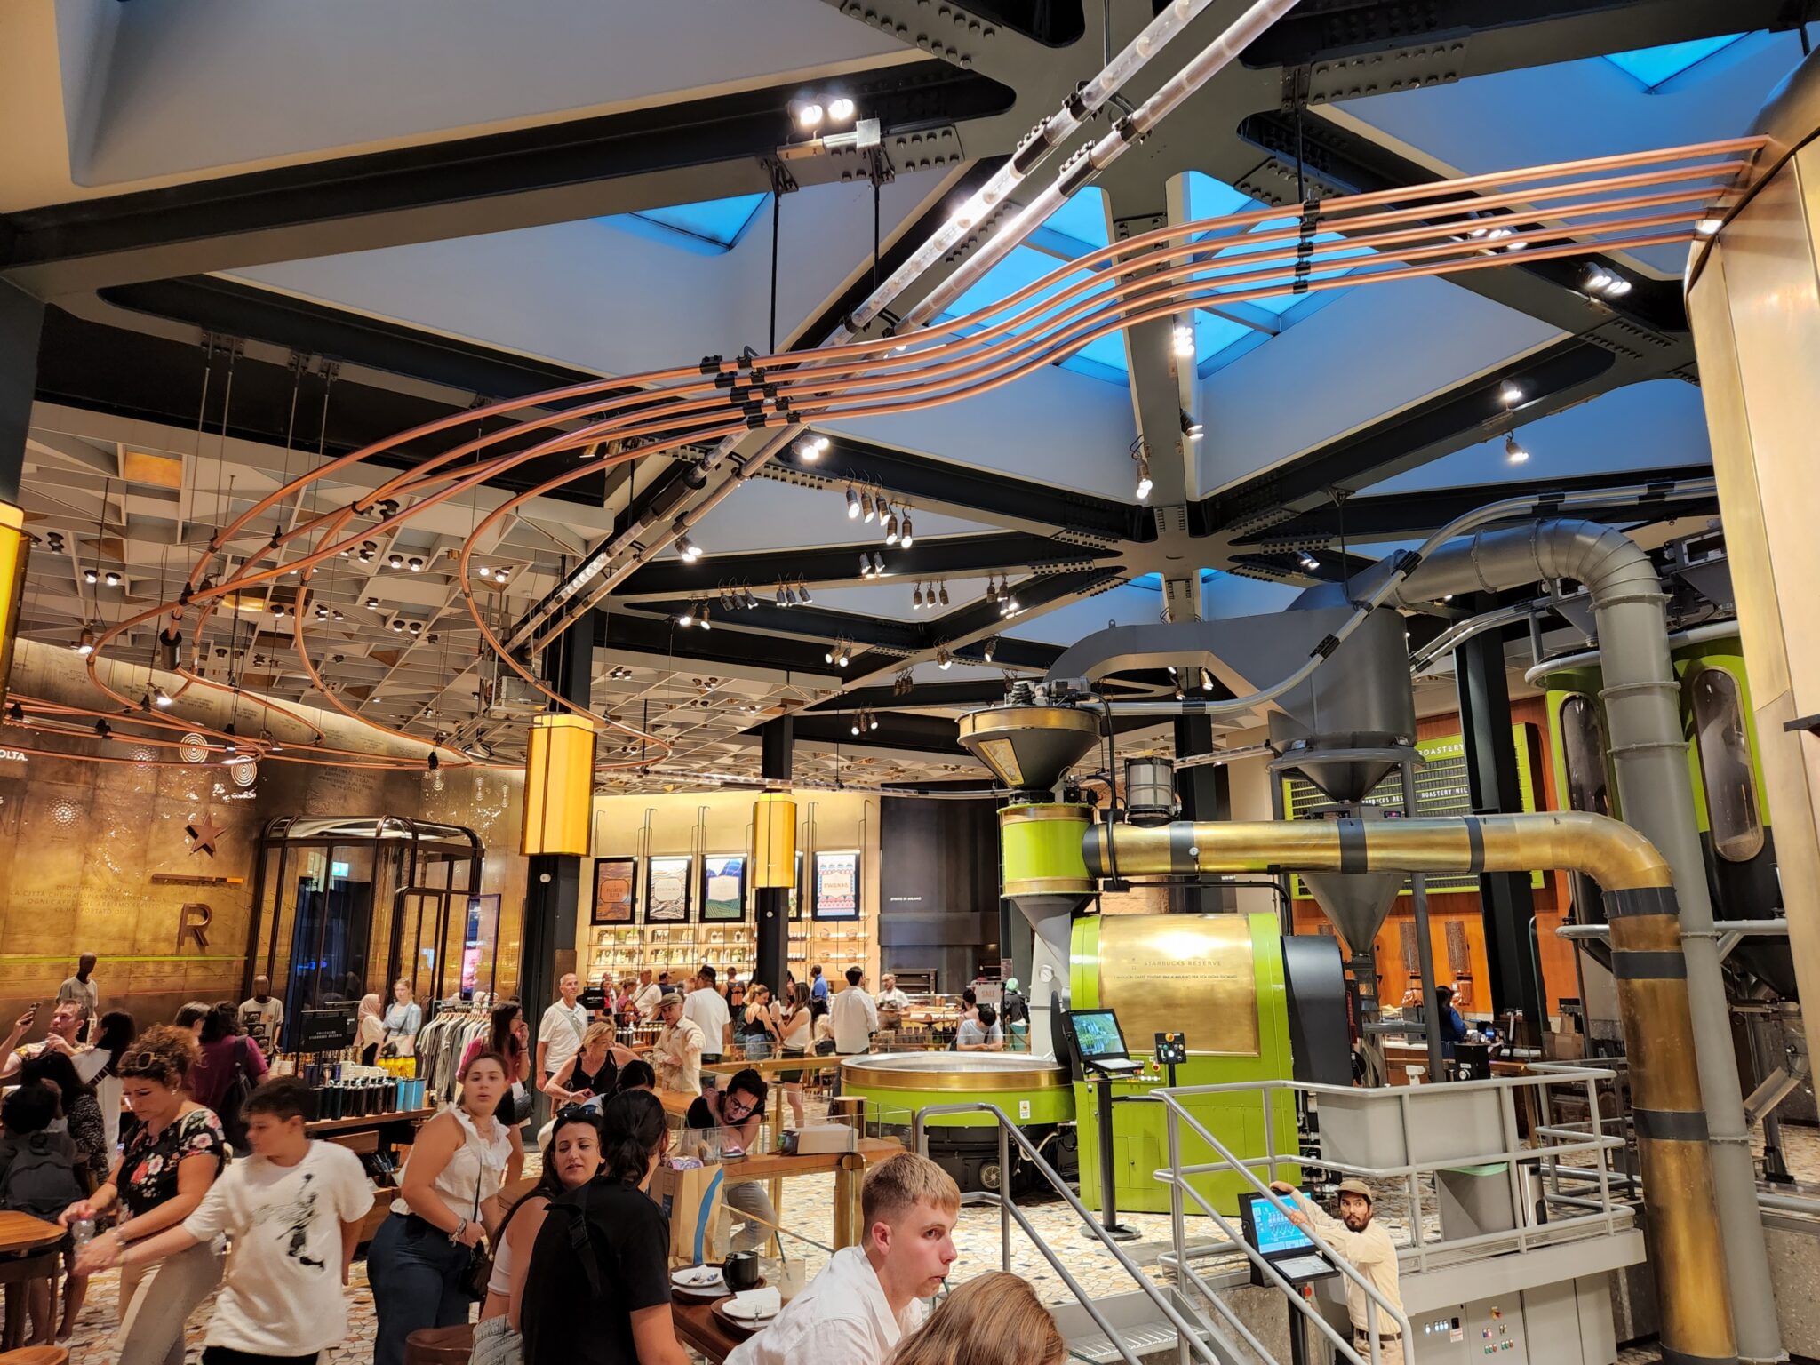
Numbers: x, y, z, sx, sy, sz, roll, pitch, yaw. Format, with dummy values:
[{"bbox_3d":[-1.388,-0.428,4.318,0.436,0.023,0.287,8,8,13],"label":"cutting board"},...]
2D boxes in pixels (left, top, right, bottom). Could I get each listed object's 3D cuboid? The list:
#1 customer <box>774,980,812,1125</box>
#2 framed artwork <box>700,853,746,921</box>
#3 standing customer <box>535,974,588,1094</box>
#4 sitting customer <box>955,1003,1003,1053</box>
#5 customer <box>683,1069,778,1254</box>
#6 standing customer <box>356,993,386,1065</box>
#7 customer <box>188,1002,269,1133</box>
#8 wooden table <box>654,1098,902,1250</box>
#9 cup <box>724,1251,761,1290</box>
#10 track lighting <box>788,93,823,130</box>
[{"bbox_3d":[-1.231,4.026,12.829,0.450,1.620,0.450,-3,-13,11],"label":"customer"},{"bbox_3d":[-3.561,3.951,23.205,0.930,1.280,0.080,-3,-13,14],"label":"framed artwork"},{"bbox_3d":[-3.215,3.569,11.082,0.480,1.750,0.300,10,-16,-36],"label":"standing customer"},{"bbox_3d":[0.713,3.956,12.403,0.550,1.200,0.650,-1,-13,3],"label":"sitting customer"},{"bbox_3d":[-0.909,2.640,6.167,0.500,1.270,0.570,6,-14,-24],"label":"customer"},{"bbox_3d":[-6.060,4.252,13.521,0.380,1.500,0.450,1,-13,-3],"label":"standing customer"},{"bbox_3d":[-4.351,2.848,7.662,0.520,1.600,0.420,5,-14,-22],"label":"customer"},{"bbox_3d":[-0.720,2.673,5.511,1.350,1.000,0.580,7,-15,-29],"label":"wooden table"},{"bbox_3d":[-0.459,1.591,3.264,0.086,0.083,0.116,-8,-15,30],"label":"cup"},{"bbox_3d":[-0.542,-2.959,6.269,0.120,0.180,0.125,12,-55,-41],"label":"track lighting"}]

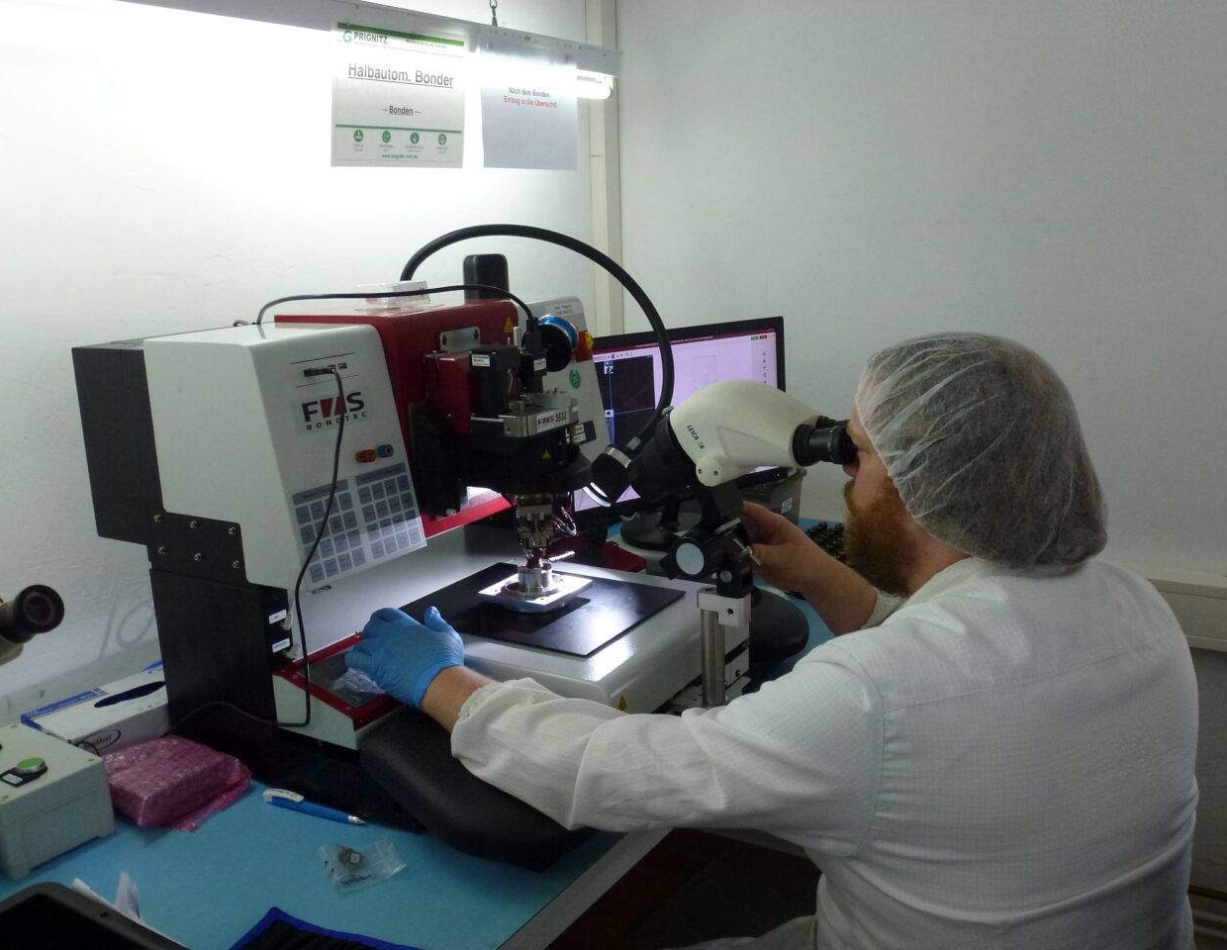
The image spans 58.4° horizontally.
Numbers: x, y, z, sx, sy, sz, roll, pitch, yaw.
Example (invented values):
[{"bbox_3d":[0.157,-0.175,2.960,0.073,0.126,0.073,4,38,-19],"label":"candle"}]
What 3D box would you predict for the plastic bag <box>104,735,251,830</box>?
[{"bbox_3d":[-0.491,0.335,1.214,0.145,0.043,0.110,8,17,37],"label":"plastic bag"}]

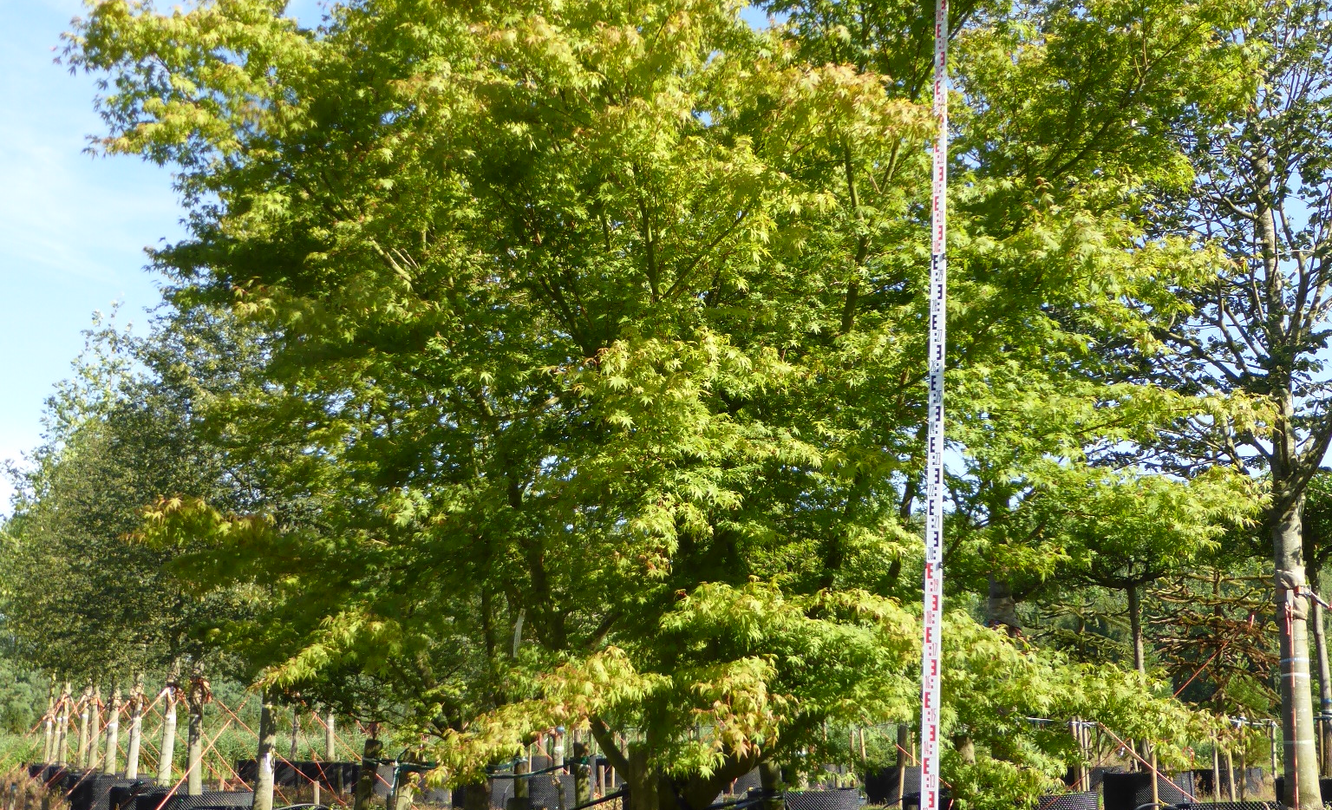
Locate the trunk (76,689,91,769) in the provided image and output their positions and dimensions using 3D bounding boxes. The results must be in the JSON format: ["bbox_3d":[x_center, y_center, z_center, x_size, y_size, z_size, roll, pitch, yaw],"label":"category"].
[{"bbox_3d":[-8.413,4.673,25.228,0.141,1.125,0.141,5,-11,-18],"label":"trunk"}]

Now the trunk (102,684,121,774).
[{"bbox_3d":[-7.222,4.243,22.813,0.145,1.160,0.145,5,-11,-17],"label":"trunk"}]

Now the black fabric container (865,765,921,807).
[{"bbox_3d":[4.105,6.609,30.304,1.300,0.660,1.270,0,-10,0],"label":"black fabric container"}]

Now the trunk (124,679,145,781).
[{"bbox_3d":[-7.124,4.355,23.417,0.170,1.337,0.170,1,-10,0],"label":"trunk"}]

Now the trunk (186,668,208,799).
[{"bbox_3d":[-5.113,3.581,19.019,0.170,1.353,0.170,-1,-10,0],"label":"trunk"}]

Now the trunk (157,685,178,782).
[{"bbox_3d":[-6.075,4.022,21.305,0.170,1.200,0.170,2,-10,0],"label":"trunk"}]

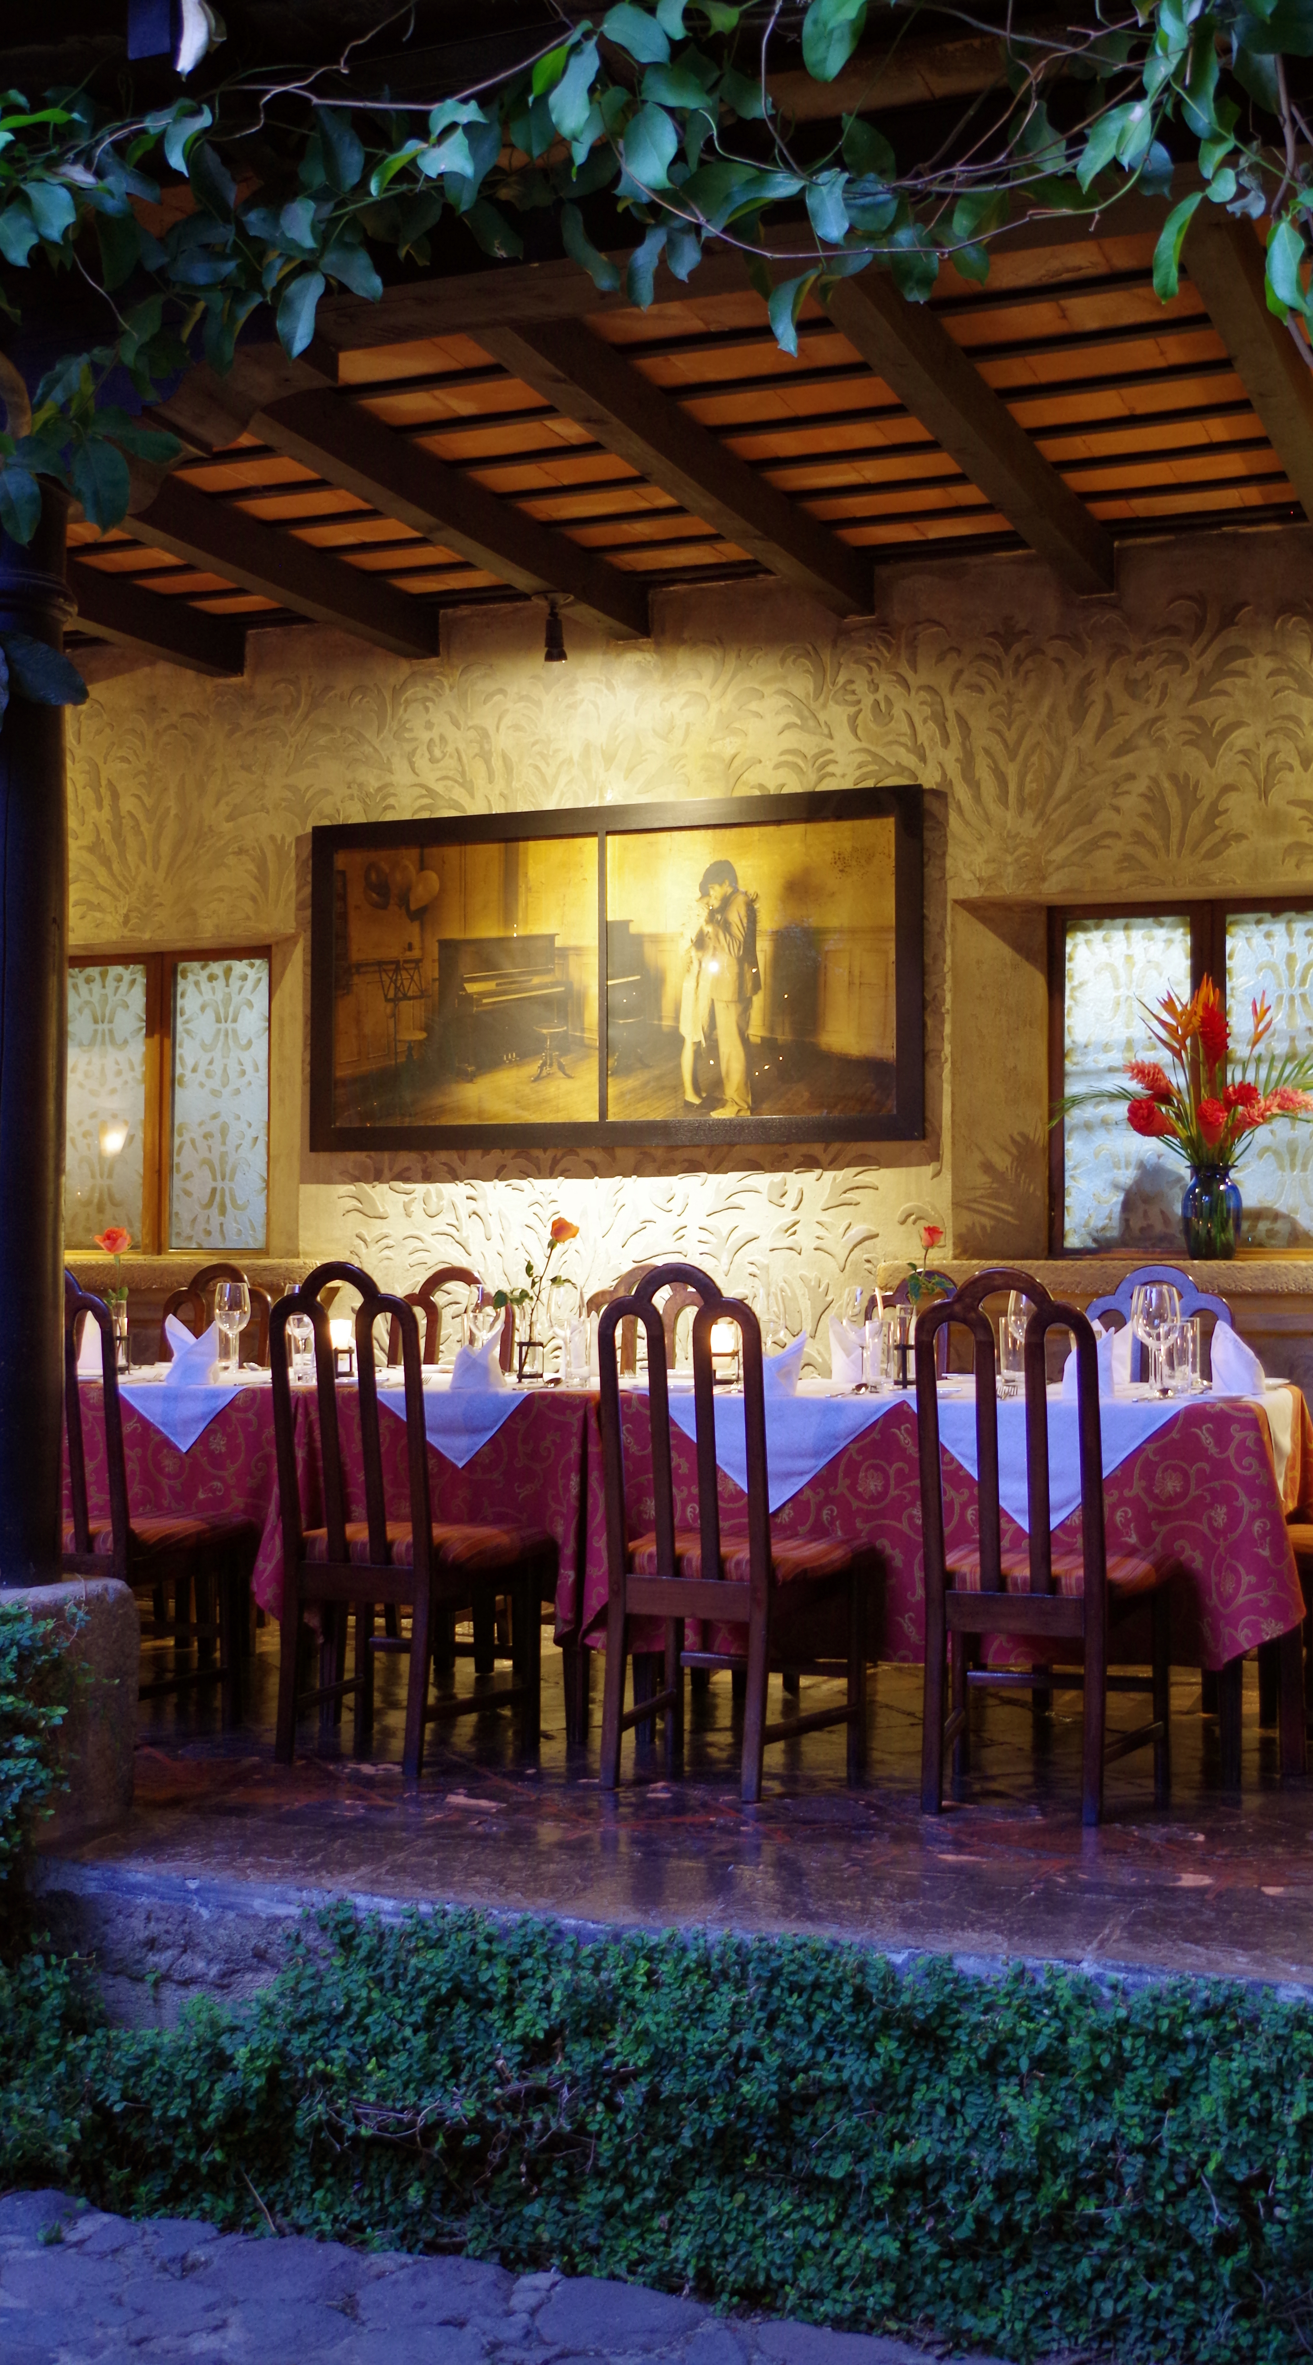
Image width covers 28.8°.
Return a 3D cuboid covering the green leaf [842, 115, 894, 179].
[{"bbox_3d":[0.334,-1.641,4.050,0.067,0.114,0.040,-35,0,3],"label":"green leaf"}]

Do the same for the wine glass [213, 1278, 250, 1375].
[{"bbox_3d":[-1.077,0.366,6.500,0.087,0.230,0.087,0,-2,0],"label":"wine glass"}]

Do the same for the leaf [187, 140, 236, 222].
[{"bbox_3d":[-0.740,-1.666,4.250,0.075,0.135,0.035,-21,-2,0],"label":"leaf"}]

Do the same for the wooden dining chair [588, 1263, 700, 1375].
[{"bbox_3d":[-0.099,0.723,6.082,0.450,1.045,0.520,-1,-2,21],"label":"wooden dining chair"}]

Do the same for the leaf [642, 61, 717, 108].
[{"bbox_3d":[0.034,-1.697,3.950,0.112,0.070,0.040,0,-2,0],"label":"leaf"}]

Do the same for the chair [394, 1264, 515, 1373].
[{"bbox_3d":[-0.641,0.738,6.692,0.460,1.045,0.500,-1,-2,22],"label":"chair"}]

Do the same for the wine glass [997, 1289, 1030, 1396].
[{"bbox_3d":[0.797,0.342,5.512,0.086,0.222,0.086,-1,-2,21],"label":"wine glass"}]

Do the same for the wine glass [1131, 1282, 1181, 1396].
[{"bbox_3d":[1.061,0.337,5.412,0.088,0.225,0.088,-1,-2,21],"label":"wine glass"}]

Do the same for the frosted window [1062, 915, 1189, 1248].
[{"bbox_3d":[1.296,-0.275,7.048,0.366,0.932,0.050,-1,-2,20],"label":"frosted window"}]

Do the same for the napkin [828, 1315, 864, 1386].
[{"bbox_3d":[0.471,0.399,6.100,0.125,0.165,0.100,-1,-2,21],"label":"napkin"}]

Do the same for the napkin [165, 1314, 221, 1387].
[{"bbox_3d":[-1.041,0.378,5.740,0.128,0.160,0.090,-1,-2,20],"label":"napkin"}]

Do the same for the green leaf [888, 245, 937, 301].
[{"bbox_3d":[0.400,-1.425,4.000,0.075,0.104,0.040,-7,0,1],"label":"green leaf"}]

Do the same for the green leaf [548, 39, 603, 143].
[{"bbox_3d":[-0.129,-1.728,4.050,0.075,0.165,0.045,11,-3,1],"label":"green leaf"}]

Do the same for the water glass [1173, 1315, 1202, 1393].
[{"bbox_3d":[1.167,0.379,5.611,0.066,0.155,0.066,-1,-2,21],"label":"water glass"}]

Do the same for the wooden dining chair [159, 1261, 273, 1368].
[{"bbox_3d":[-1.344,0.756,7.253,0.480,1.050,0.450,-1,-2,21],"label":"wooden dining chair"}]

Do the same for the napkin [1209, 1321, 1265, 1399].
[{"bbox_3d":[1.260,0.386,5.540,0.110,0.160,0.120,-1,-2,21],"label":"napkin"}]

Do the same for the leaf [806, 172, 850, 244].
[{"bbox_3d":[0.267,-1.525,4.000,0.058,0.108,0.040,-18,0,2],"label":"leaf"}]

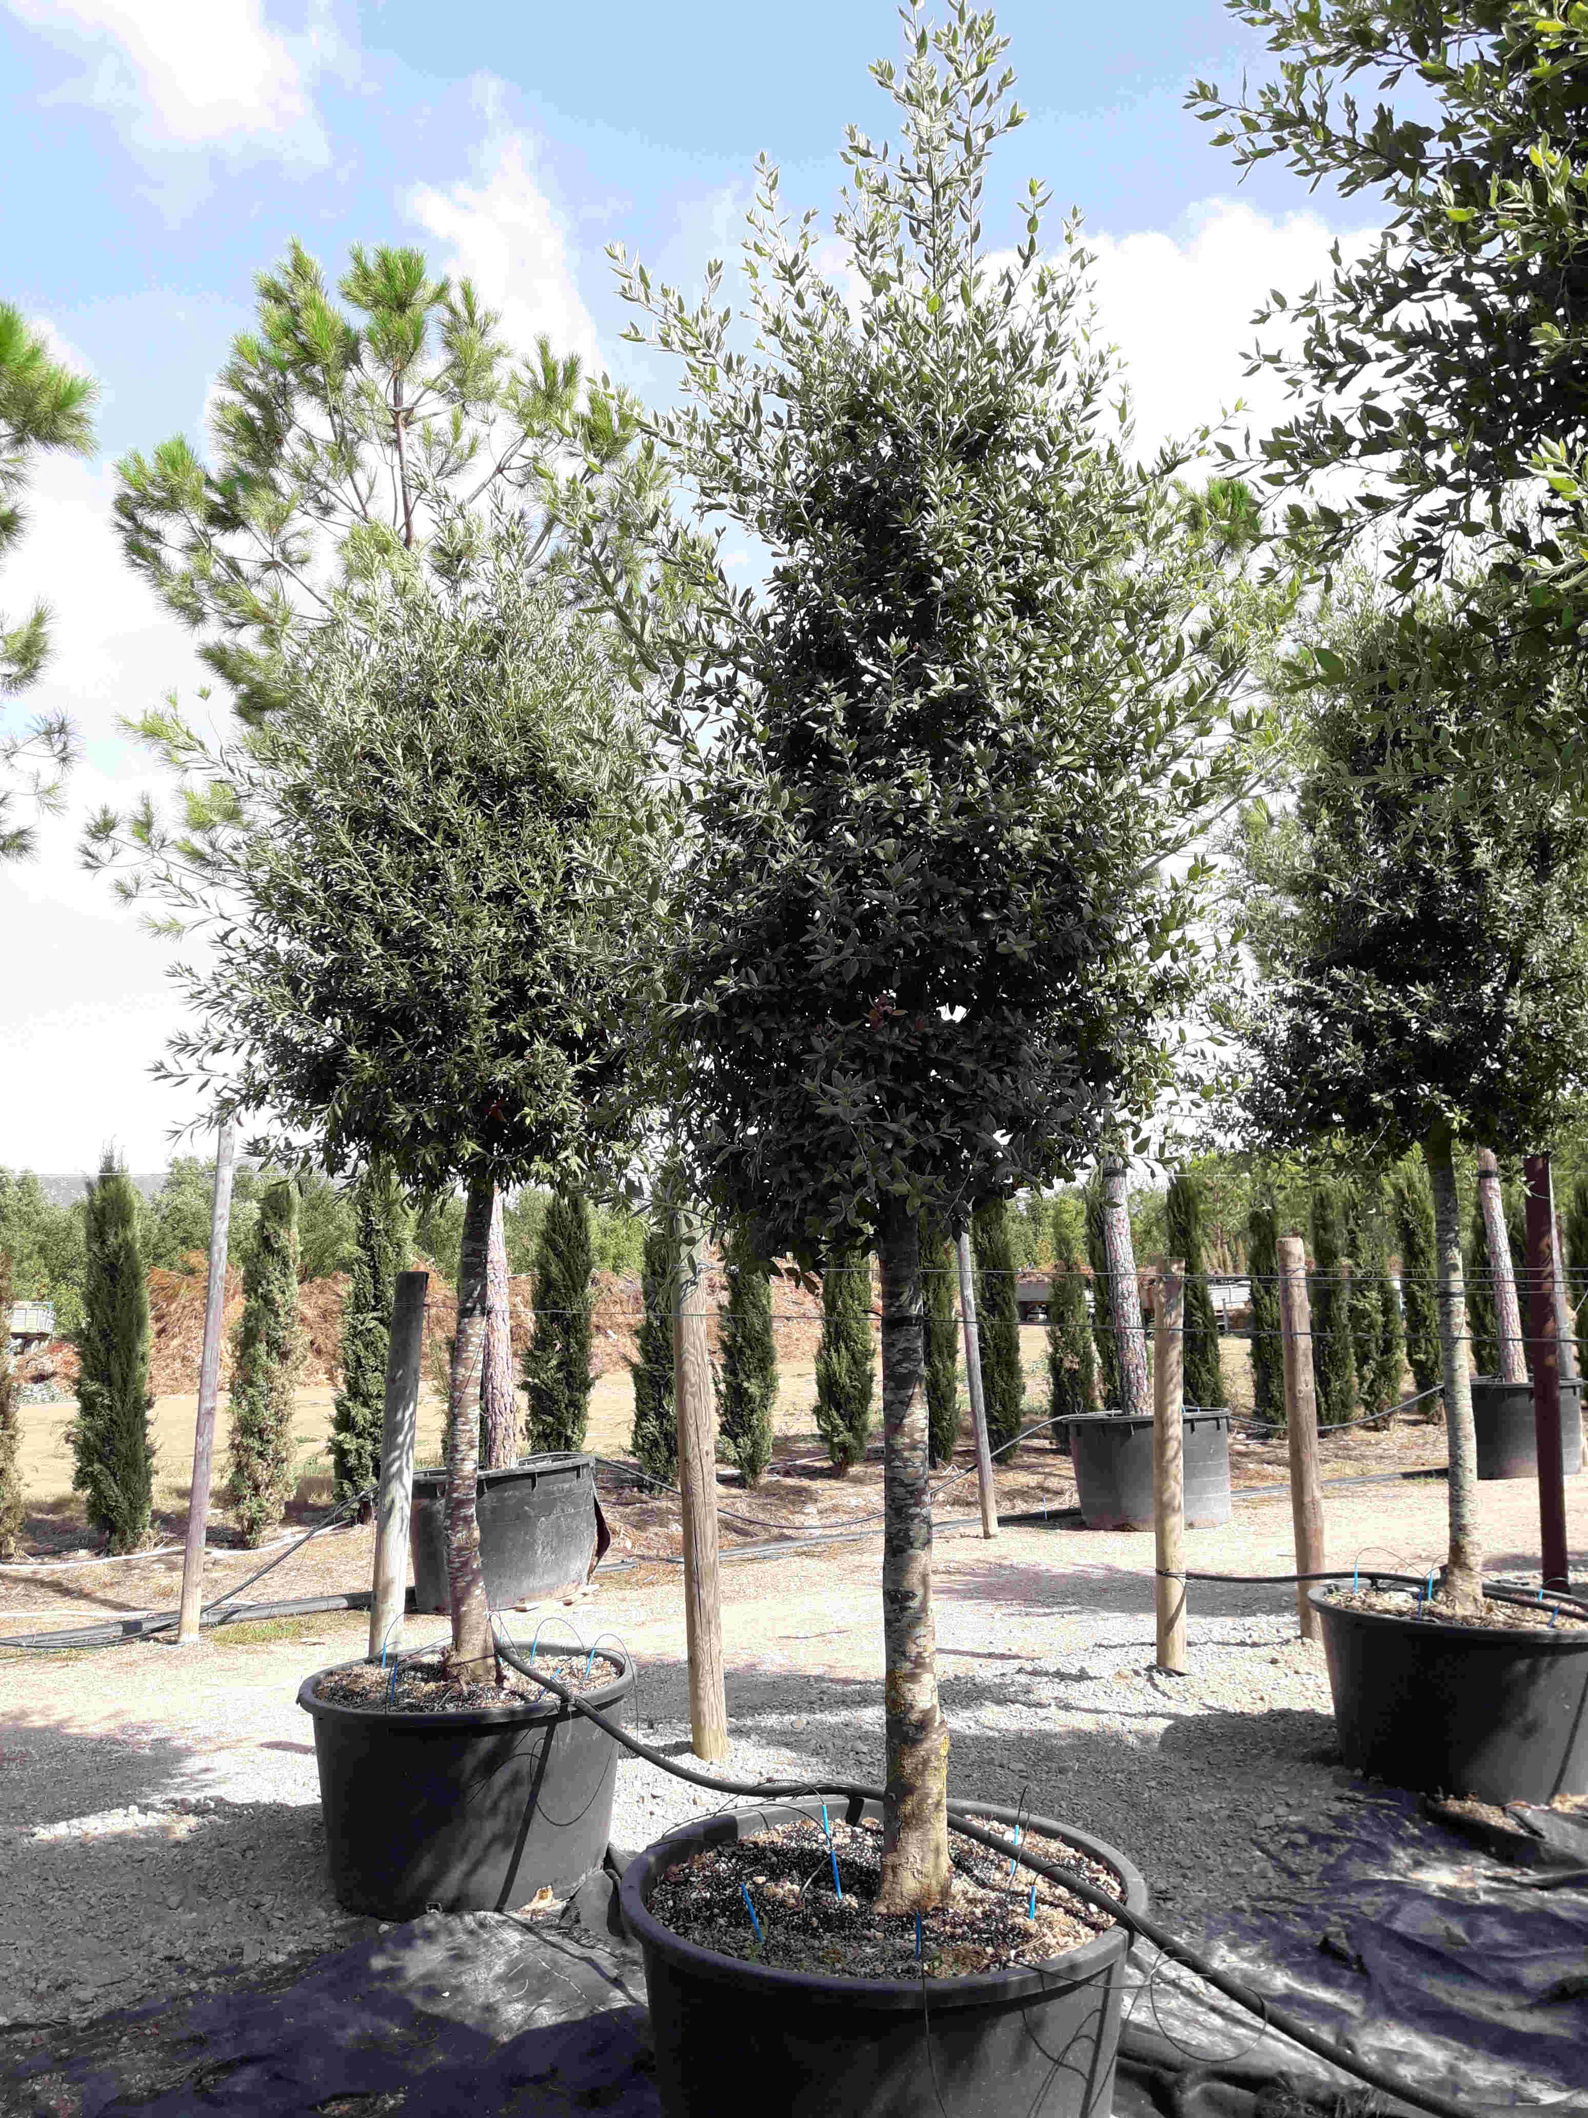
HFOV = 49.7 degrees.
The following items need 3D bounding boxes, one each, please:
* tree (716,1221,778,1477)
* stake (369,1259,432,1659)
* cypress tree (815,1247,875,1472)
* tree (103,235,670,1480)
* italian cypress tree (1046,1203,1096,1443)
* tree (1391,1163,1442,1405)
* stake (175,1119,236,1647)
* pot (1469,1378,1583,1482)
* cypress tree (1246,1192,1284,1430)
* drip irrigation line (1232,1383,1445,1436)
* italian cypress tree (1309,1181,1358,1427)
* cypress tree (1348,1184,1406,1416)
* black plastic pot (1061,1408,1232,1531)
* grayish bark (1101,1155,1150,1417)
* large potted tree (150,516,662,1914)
[{"bbox_3d":[-0.347,2.017,12.398,0.436,2.085,0.436,-1,-7,0],"label":"tree"},{"bbox_3d":[-1.369,1.507,5.948,0.108,1.527,0.108,2,-7,0],"label":"stake"},{"bbox_3d":[0.365,2.099,13.017,0.458,2.055,0.458,-1,-7,0],"label":"cypress tree"},{"bbox_3d":[-2.069,-0.898,8.651,2.922,6.989,2.922,-1,-7,0],"label":"tree"},{"bbox_3d":[2.306,2.209,14.342,0.416,2.015,0.416,-1,-7,9],"label":"italian cypress tree"},{"bbox_3d":[6.154,2.319,17.080,0.525,2.460,0.525,-1,-7,0],"label":"tree"},{"bbox_3d":[-2.484,1.342,7.295,0.083,2.221,0.083,2,-7,0],"label":"stake"},{"bbox_3d":[5.226,2.642,12.395,0.968,0.682,0.968,-1,-7,0],"label":"pot"},{"bbox_3d":[4.262,2.267,15.349,0.400,2.143,0.400,-1,-7,15],"label":"cypress tree"},{"bbox_3d":[3.691,2.339,11.405,0.040,0.208,2.970,-6,-9,44],"label":"drip irrigation line"},{"bbox_3d":[4.976,2.306,15.995,0.461,2.250,0.461,-1,-7,0],"label":"italian cypress tree"},{"bbox_3d":[5.550,2.298,16.301,0.535,2.309,0.535,-2,-7,18],"label":"cypress tree"},{"bbox_3d":[2.136,2.444,10.313,0.990,0.640,0.990,-1,-7,12],"label":"black plastic pot"},{"bbox_3d":[1.998,1.330,10.415,0.161,1.667,0.161,-4,-7,11],"label":"grayish bark"},{"bbox_3d":[-1.050,0.269,4.624,1.415,3.644,1.415,-1,-7,0],"label":"large potted tree"}]

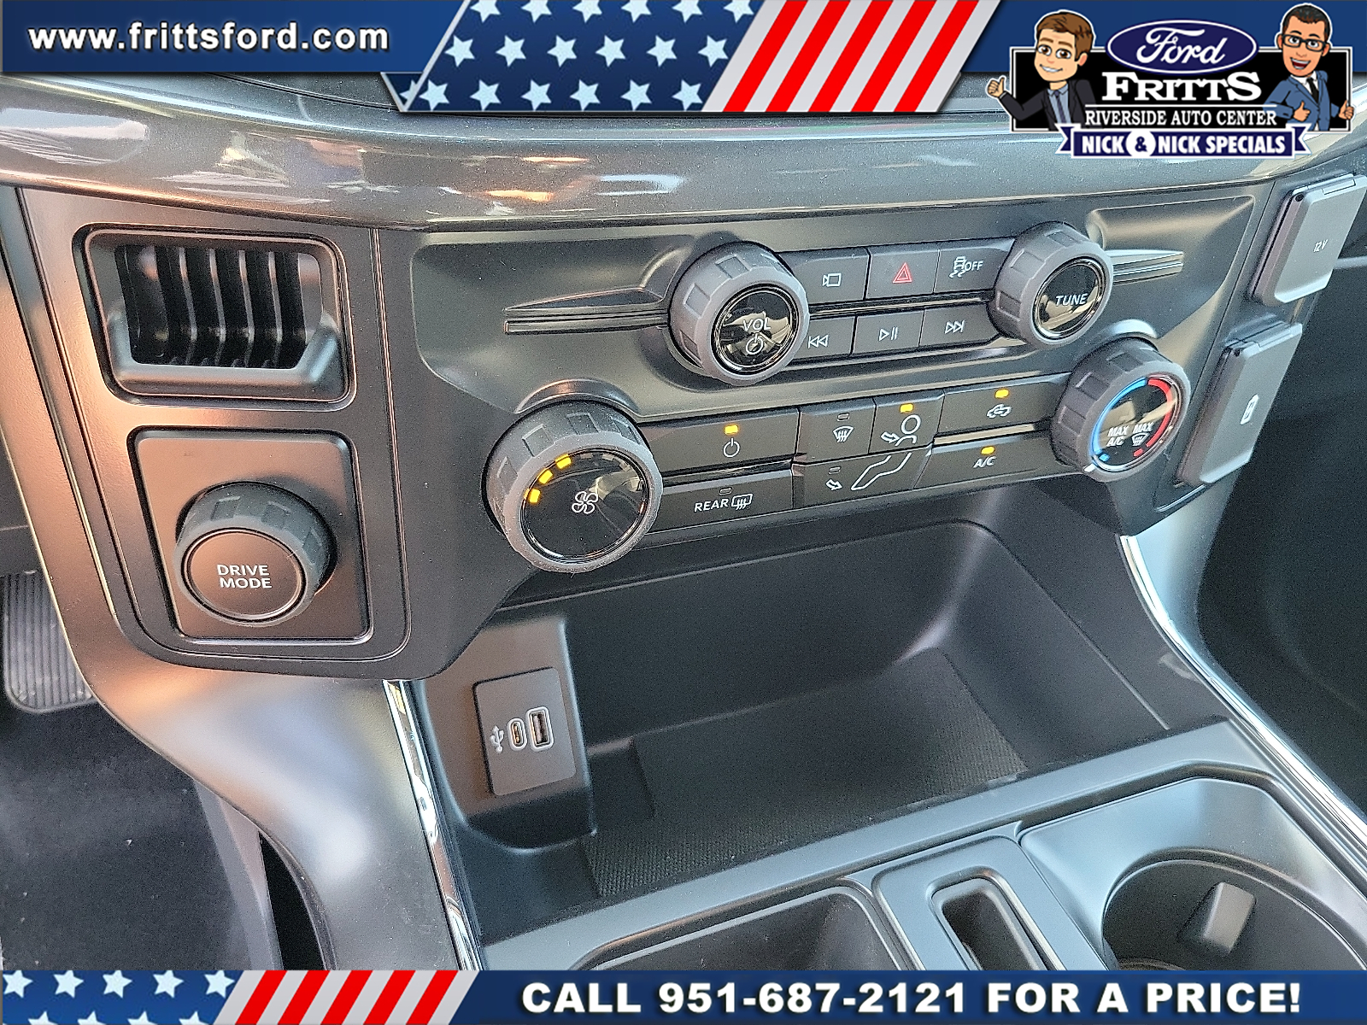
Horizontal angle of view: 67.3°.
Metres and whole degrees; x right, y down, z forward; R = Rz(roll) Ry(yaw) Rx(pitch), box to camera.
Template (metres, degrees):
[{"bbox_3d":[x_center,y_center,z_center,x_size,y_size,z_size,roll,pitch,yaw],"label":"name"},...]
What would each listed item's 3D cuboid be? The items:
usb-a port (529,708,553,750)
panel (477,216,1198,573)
[{"bbox_3d":[-0.057,0.085,0.403,0.009,0.008,0.016,-9,83,-19],"label":"usb-a port"},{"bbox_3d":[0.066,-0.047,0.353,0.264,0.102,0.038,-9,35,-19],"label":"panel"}]

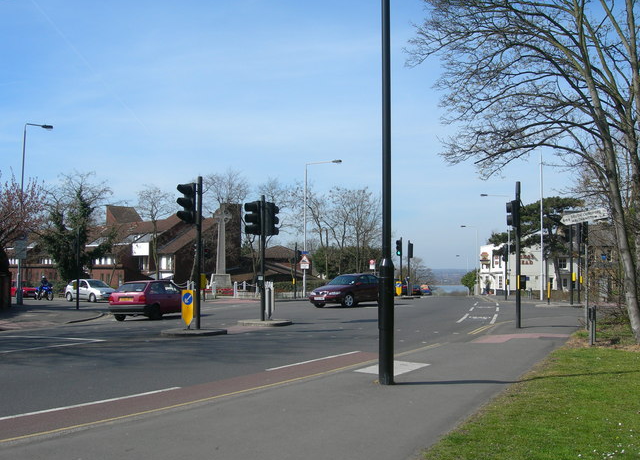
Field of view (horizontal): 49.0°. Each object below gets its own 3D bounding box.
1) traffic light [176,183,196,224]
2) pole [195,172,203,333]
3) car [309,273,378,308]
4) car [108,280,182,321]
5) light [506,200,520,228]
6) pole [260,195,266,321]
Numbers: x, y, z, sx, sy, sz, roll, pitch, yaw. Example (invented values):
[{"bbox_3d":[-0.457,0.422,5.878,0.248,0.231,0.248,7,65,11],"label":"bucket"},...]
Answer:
[{"bbox_3d":[-3.515,-0.690,18.500,0.400,1.060,0.320,3,-4,-45],"label":"traffic light"},{"bbox_3d":[-3.137,0.567,18.309,0.120,4.000,0.120,0,-3,0],"label":"pole"},{"bbox_3d":[1.430,2.700,31.499,1.710,1.420,4.450,-2,-4,34],"label":"car"},{"bbox_3d":[-5.830,2.470,25.002,1.580,1.360,3.700,-1,-3,20],"label":"car"},{"bbox_3d":[5.258,-0.435,19.100,0.320,0.700,0.300,-2,-4,30],"label":"light"},{"bbox_3d":[-1.790,0.885,22.409,0.120,4.000,0.120,0,-3,0],"label":"pole"}]

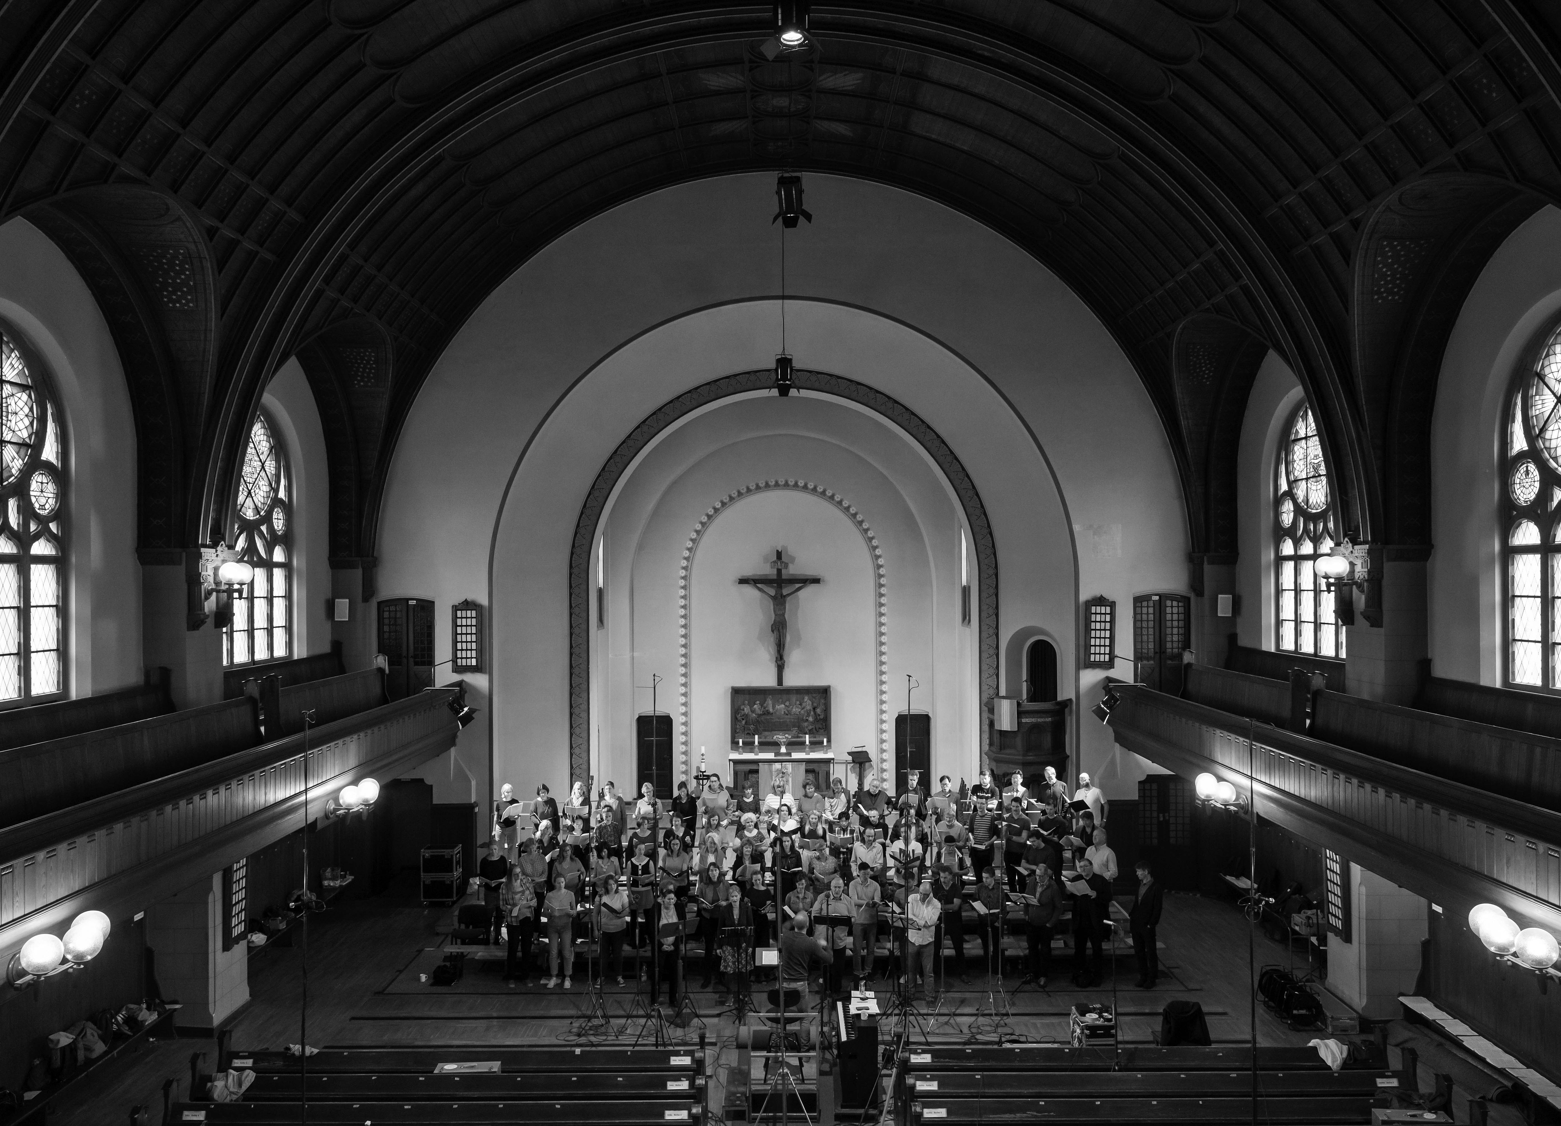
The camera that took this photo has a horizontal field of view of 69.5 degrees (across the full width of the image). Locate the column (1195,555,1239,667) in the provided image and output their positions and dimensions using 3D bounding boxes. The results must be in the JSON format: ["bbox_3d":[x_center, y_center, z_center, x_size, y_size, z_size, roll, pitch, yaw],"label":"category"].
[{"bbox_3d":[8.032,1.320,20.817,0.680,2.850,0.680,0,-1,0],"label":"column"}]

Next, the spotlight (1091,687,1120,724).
[{"bbox_3d":[6.113,2.675,21.167,0.400,0.420,0.550,-1,29,46],"label":"spotlight"}]

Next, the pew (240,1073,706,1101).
[{"bbox_3d":[-3.489,5.746,11.912,5.337,1.000,0.540,0,-1,0],"label":"pew"}]

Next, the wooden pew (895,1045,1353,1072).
[{"bbox_3d":[3.984,5.707,12.470,5.337,1.000,0.540,0,-1,0],"label":"wooden pew"}]

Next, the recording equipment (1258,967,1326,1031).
[{"bbox_3d":[7.018,5.940,15.381,0.500,0.550,1.050,0,-1,0],"label":"recording equipment"}]

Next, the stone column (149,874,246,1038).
[{"bbox_3d":[-7.978,4.862,15.568,0.895,2.900,1.322,0,-1,0],"label":"stone column"}]

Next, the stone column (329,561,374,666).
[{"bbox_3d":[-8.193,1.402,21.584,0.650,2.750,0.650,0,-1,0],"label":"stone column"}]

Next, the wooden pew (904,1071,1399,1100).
[{"bbox_3d":[3.978,5.686,11.977,5.300,0.980,0.600,0,-1,0],"label":"wooden pew"}]

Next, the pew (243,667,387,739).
[{"bbox_3d":[-7.208,2.357,18.521,0.600,1.200,4.900,0,-1,0],"label":"pew"}]

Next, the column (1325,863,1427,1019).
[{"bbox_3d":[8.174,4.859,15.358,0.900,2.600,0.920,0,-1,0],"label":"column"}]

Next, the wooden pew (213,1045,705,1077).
[{"bbox_3d":[-3.489,5.752,12.481,5.337,1.000,0.540,0,-1,0],"label":"wooden pew"}]

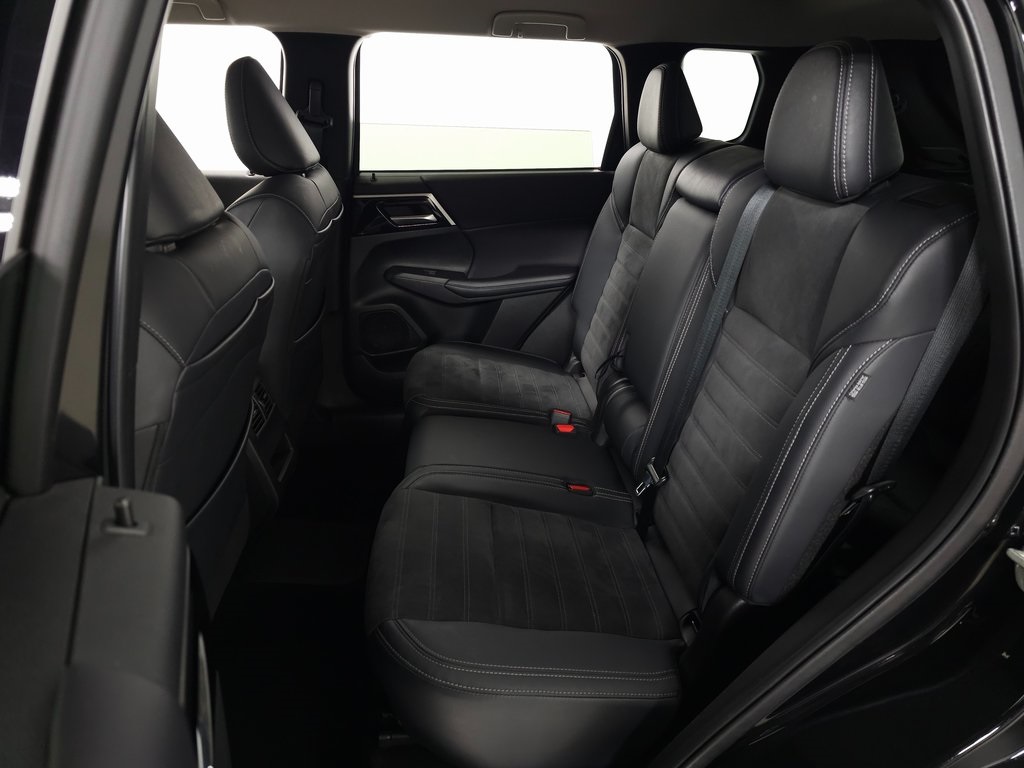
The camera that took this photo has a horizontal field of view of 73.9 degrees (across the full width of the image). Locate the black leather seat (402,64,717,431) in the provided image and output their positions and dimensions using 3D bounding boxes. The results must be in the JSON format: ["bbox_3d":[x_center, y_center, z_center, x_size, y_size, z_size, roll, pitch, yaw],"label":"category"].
[{"bbox_3d":[0.078,-0.263,1.748,0.740,1.000,0.500,-2,23,-4],"label":"black leather seat"}]

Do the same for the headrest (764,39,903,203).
[{"bbox_3d":[0.434,-0.348,0.898,0.125,0.190,0.240,-2,23,-4],"label":"headrest"}]

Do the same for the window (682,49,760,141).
[{"bbox_3d":[0.580,-0.813,1.918,0.250,0.250,0.030,-2,35,-4],"label":"window"}]

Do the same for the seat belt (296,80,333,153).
[{"bbox_3d":[-0.508,-0.685,1.757,0.090,0.190,0.060,-2,23,-4],"label":"seat belt"}]

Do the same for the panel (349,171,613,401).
[{"bbox_3d":[-0.111,-0.292,2.046,0.830,0.660,0.120,-2,23,-4],"label":"panel"}]

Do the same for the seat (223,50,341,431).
[{"bbox_3d":[-0.833,-0.217,1.666,0.820,1.060,0.520,-2,23,-4],"label":"seat"}]

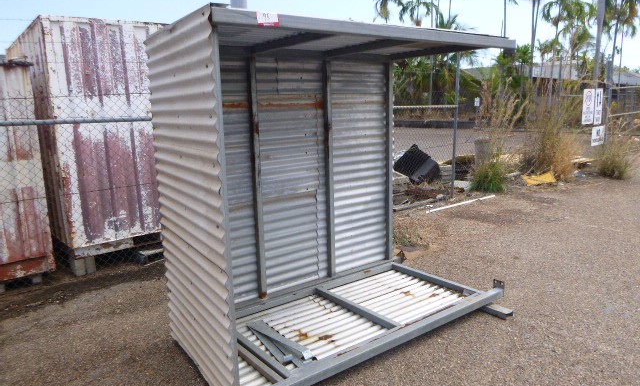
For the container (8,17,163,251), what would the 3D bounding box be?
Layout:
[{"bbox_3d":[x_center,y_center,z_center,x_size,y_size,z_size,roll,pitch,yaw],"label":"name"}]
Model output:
[{"bbox_3d":[-2.400,-0.828,6.246,2.440,2.380,2.550,-10,13,-38],"label":"container"}]

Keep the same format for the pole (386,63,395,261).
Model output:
[{"bbox_3d":[0.661,-0.267,4.357,0.050,1.889,0.050,-9,13,-35],"label":"pole"}]

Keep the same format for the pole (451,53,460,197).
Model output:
[{"bbox_3d":[2.308,-1.174,7.800,0.060,2.532,0.060,-7,13,-35],"label":"pole"}]

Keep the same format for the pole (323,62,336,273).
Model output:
[{"bbox_3d":[0.085,-0.176,3.968,0.050,1.881,0.050,-9,13,-35],"label":"pole"}]

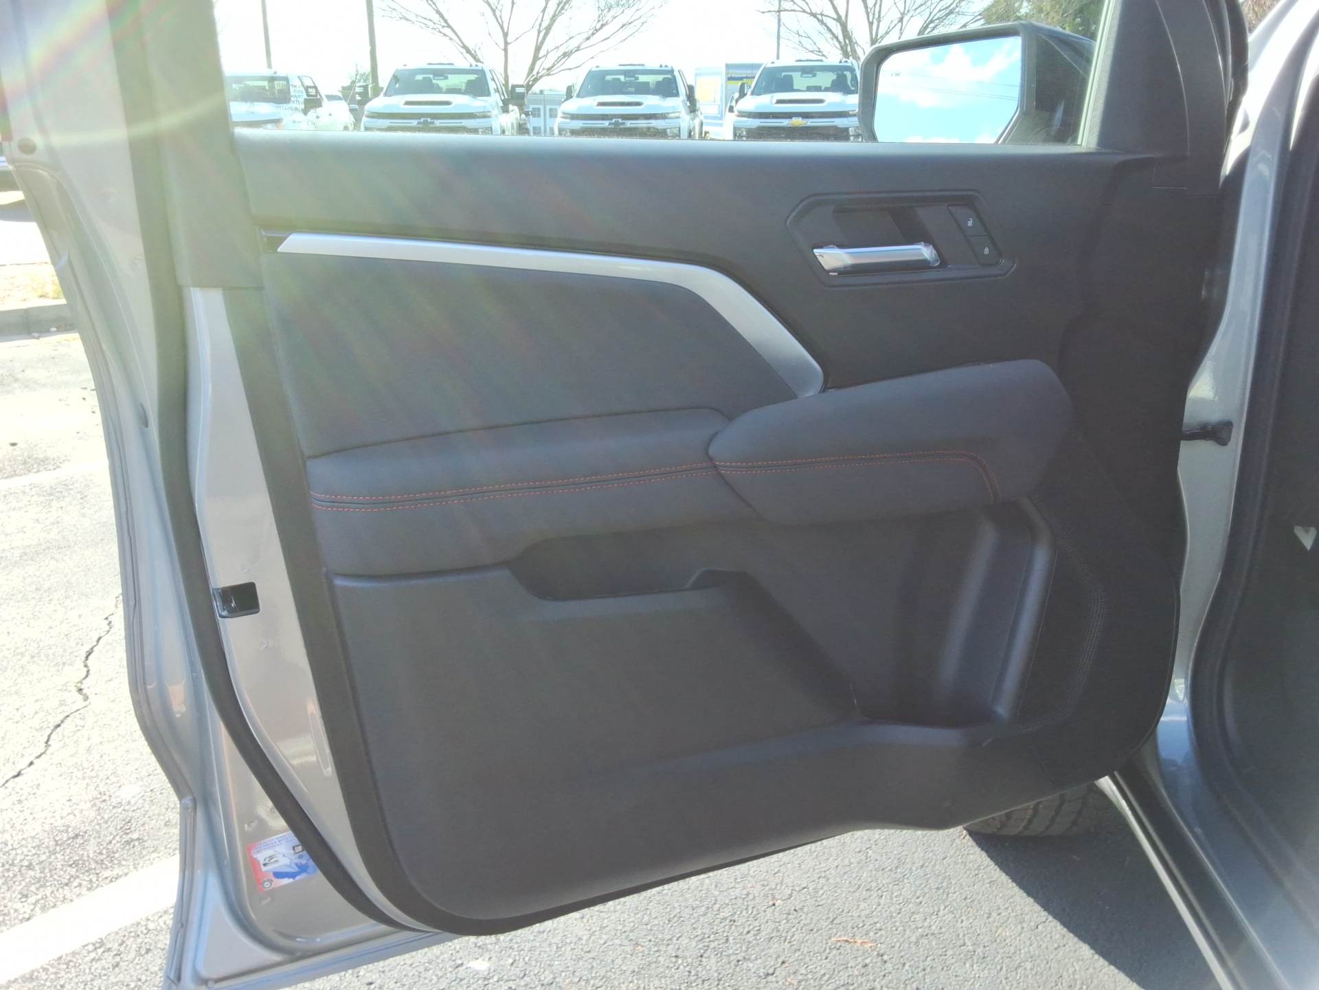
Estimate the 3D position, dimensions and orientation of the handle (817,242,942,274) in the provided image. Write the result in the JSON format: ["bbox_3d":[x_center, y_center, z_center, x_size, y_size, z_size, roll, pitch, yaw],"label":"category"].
[{"bbox_3d":[0.188,-0.204,0.919,0.122,0.024,0.025,-8,21,-21],"label":"handle"}]

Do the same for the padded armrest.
[{"bbox_3d":[0.207,-0.039,0.939,0.365,0.117,0.095,-8,21,-21],"label":"padded armrest"}]

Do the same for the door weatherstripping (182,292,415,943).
[{"bbox_3d":[-0.296,0.129,0.901,0.137,0.606,0.070,-8,21,-21],"label":"door weatherstripping"}]

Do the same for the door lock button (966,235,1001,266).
[{"bbox_3d":[0.289,-0.220,0.961,0.038,0.026,0.010,-8,21,-21],"label":"door lock button"}]

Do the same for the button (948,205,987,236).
[{"bbox_3d":[0.270,-0.243,0.945,0.040,0.028,0.010,-8,21,-21],"label":"button"}]

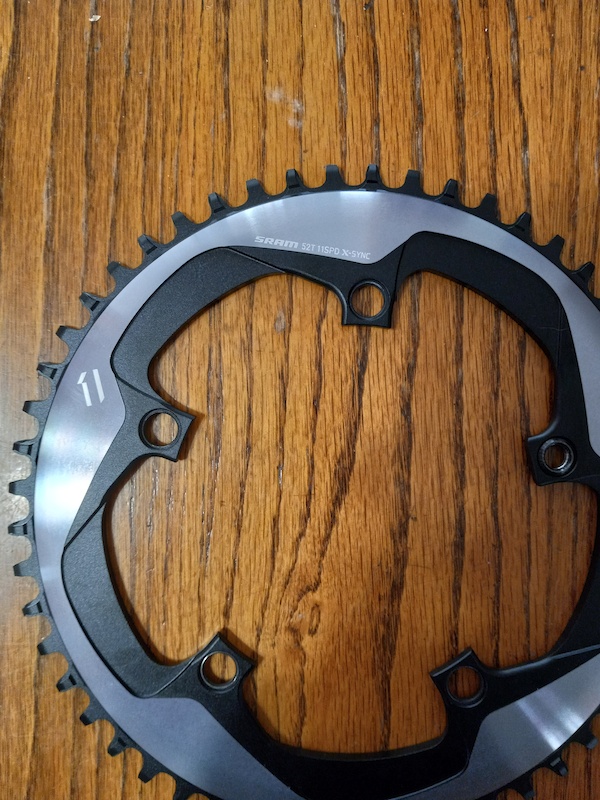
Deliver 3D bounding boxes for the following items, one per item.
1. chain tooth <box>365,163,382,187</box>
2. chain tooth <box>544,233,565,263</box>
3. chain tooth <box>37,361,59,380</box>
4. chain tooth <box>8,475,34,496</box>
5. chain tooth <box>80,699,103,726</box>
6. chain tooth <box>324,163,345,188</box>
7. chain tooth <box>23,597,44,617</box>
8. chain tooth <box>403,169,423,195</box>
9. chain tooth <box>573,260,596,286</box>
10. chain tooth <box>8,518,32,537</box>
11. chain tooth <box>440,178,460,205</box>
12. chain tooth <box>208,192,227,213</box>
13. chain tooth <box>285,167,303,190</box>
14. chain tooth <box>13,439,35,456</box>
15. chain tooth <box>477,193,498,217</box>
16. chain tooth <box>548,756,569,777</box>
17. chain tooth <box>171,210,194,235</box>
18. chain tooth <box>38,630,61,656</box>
[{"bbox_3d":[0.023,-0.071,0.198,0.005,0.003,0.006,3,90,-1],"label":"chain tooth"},{"bbox_3d":[0.081,-0.049,0.199,0.006,0.003,0.007,38,89,-1],"label":"chain tooth"},{"bbox_3d":[-0.078,-0.009,0.196,0.007,0.003,0.006,24,89,-1],"label":"chain tooth"},{"bbox_3d":[-0.087,0.028,0.195,0.007,0.003,0.006,3,90,-1],"label":"chain tooth"},{"bbox_3d":[-0.065,0.099,0.195,0.007,0.003,0.005,-38,91,-1],"label":"chain tooth"},{"bbox_3d":[0.010,-0.071,0.198,0.006,0.003,0.007,-4,90,-1],"label":"chain tooth"},{"bbox_3d":[-0.083,0.065,0.195,0.007,0.003,0.006,-18,90,-1],"label":"chain tooth"},{"bbox_3d":[0.036,-0.069,0.198,0.005,0.003,0.007,10,90,-1],"label":"chain tooth"},{"bbox_3d":[0.090,-0.041,0.199,0.006,0.003,0.007,45,89,0],"label":"chain tooth"},{"bbox_3d":[-0.087,0.040,0.195,0.007,0.003,0.005,-4,90,-1],"label":"chain tooth"},{"bbox_3d":[0.048,-0.066,0.198,0.006,0.003,0.007,17,89,-1],"label":"chain tooth"},{"bbox_3d":[-0.026,-0.062,0.196,0.005,0.003,0.007,-24,90,-1],"label":"chain tooth"},{"bbox_3d":[-0.002,-0.069,0.198,0.006,0.003,0.007,-11,90,-1],"label":"chain tooth"},{"bbox_3d":[-0.086,0.015,0.195,0.007,0.003,0.005,10,90,-1],"label":"chain tooth"},{"bbox_3d":[0.060,-0.062,0.198,0.005,0.003,0.007,24,89,-1],"label":"chain tooth"},{"bbox_3d":[0.082,0.115,0.198,0.005,0.003,0.006,-38,90,-1],"label":"chain tooth"},{"bbox_3d":[-0.037,-0.056,0.197,0.006,0.003,0.007,-31,90,-1],"label":"chain tooth"},{"bbox_3d":[-0.078,0.077,0.195,0.006,0.003,0.005,-24,90,-1],"label":"chain tooth"}]

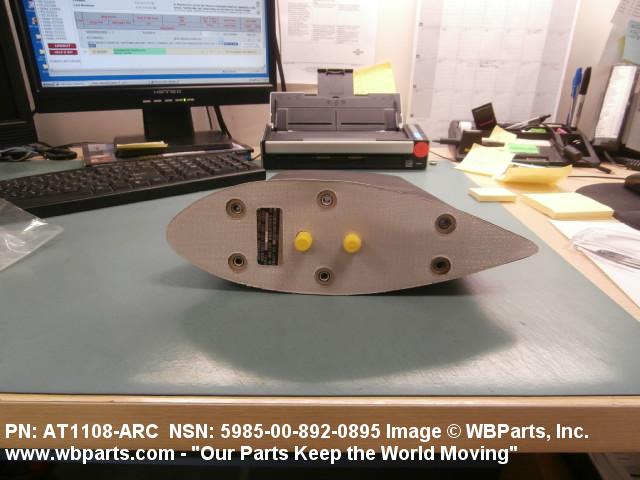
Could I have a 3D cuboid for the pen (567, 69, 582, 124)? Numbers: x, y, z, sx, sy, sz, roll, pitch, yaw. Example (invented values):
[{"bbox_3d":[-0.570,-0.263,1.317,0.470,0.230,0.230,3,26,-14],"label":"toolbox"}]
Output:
[{"bbox_3d":[0.479,-0.248,0.840,0.011,0.145,0.011,0,17,0],"label":"pen"}]

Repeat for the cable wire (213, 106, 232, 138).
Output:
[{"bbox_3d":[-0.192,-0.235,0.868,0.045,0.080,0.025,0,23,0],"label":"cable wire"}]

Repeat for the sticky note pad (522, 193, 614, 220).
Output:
[{"bbox_3d":[0.318,-0.044,0.575,0.076,0.009,0.076,-2,23,-5],"label":"sticky note pad"}]

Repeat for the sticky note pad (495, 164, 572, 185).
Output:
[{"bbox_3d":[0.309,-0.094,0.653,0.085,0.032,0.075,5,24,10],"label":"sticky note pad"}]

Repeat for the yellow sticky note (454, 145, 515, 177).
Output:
[{"bbox_3d":[0.286,-0.137,0.763,0.078,0.008,0.078,21,52,32],"label":"yellow sticky note"}]

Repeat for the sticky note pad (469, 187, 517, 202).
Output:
[{"bbox_3d":[0.240,-0.062,0.616,0.050,0.009,0.037,0,23,-2],"label":"sticky note pad"}]

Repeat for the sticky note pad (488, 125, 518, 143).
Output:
[{"bbox_3d":[0.354,-0.201,0.860,0.047,0.010,0.052,29,55,22],"label":"sticky note pad"}]

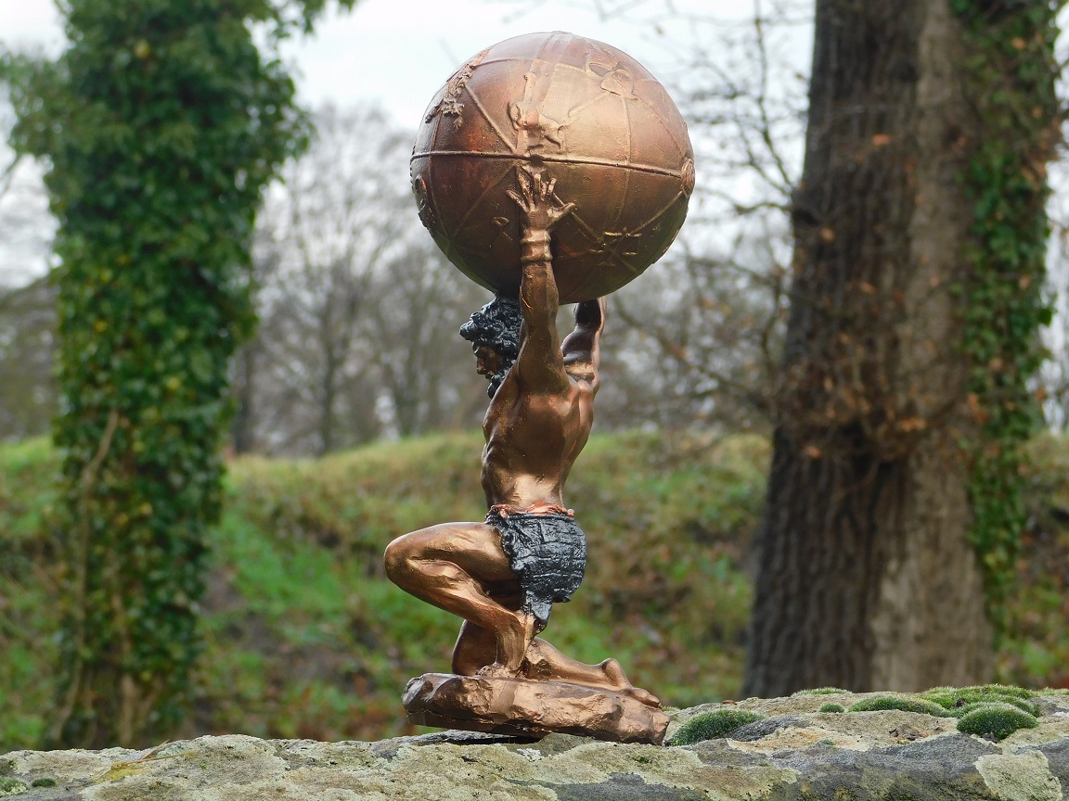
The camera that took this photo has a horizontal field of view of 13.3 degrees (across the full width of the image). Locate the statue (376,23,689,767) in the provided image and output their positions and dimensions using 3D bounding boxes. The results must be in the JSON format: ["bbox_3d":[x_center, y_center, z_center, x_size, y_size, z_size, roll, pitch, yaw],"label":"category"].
[{"bbox_3d":[0.003,-0.009,2.600,0.168,0.402,0.161,3,0,12],"label":"statue"}]

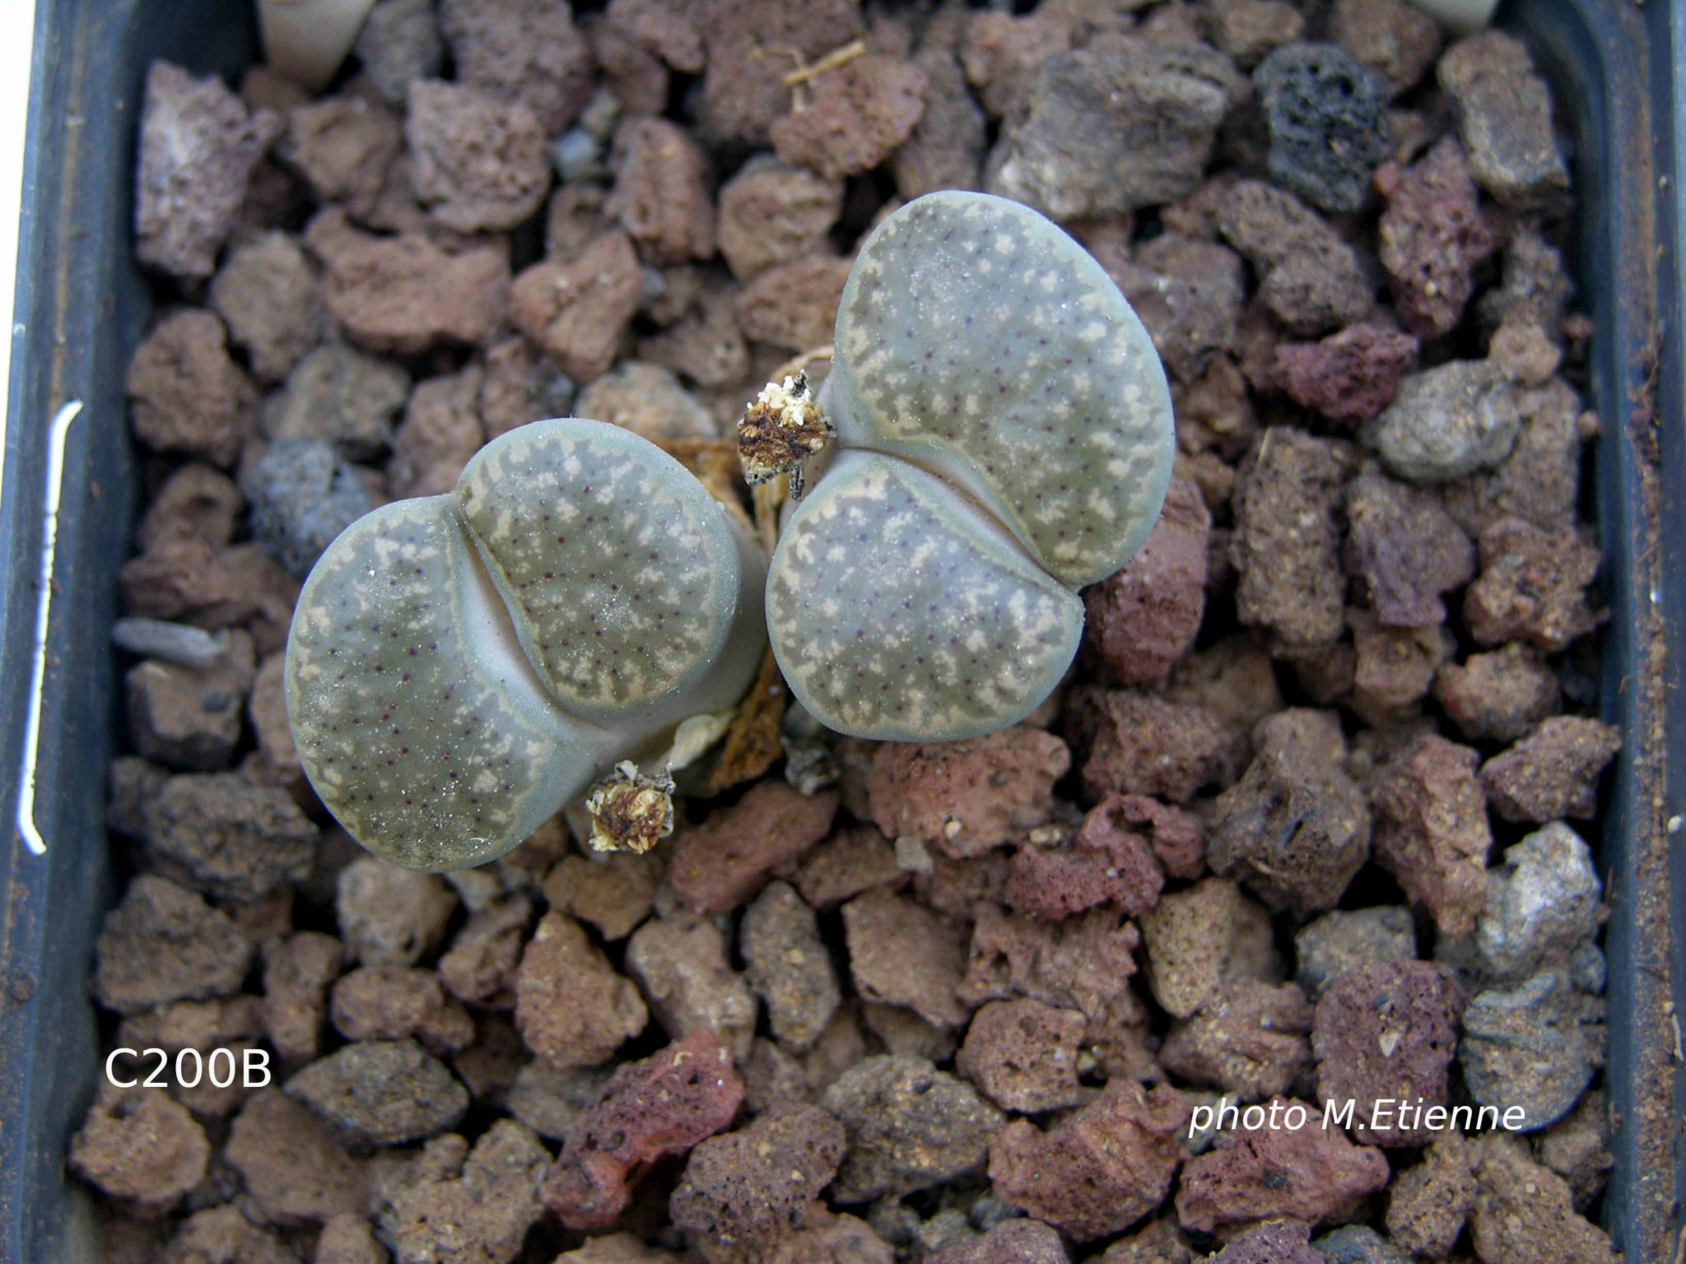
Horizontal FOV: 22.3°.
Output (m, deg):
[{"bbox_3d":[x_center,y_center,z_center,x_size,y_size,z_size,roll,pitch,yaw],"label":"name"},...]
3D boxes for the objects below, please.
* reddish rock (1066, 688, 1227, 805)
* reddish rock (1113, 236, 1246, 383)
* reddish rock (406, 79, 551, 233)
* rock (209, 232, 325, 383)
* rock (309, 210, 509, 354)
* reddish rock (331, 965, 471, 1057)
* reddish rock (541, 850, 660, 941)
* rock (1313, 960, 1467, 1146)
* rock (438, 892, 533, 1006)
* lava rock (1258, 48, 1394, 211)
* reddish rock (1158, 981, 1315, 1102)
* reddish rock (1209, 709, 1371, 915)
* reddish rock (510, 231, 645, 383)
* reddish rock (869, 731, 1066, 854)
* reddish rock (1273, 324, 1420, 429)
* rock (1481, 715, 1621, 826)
[{"bbox_3d":[0.014,0.005,0.199,0.007,0.005,0.005,6,73,2],"label":"reddish rock"},{"bbox_3d":[0.016,-0.015,0.207,0.007,0.005,0.007,0,73,0],"label":"reddish rock"},{"bbox_3d":[-0.018,-0.023,0.207,0.007,0.006,0.007,5,73,2],"label":"reddish rock"},{"bbox_3d":[-0.026,-0.015,0.193,0.005,0.005,0.007,-20,75,-3],"label":"rock"},{"bbox_3d":[-0.021,-0.017,0.206,0.009,0.005,0.006,8,73,2],"label":"rock"},{"bbox_3d":[-0.018,0.016,0.180,0.006,0.003,0.003,18,73,5],"label":"reddish rock"},{"bbox_3d":[-0.010,0.011,0.187,0.005,0.004,0.004,32,79,11],"label":"reddish rock"},{"bbox_3d":[0.023,0.018,0.181,0.006,0.005,0.007,-4,75,2],"label":"rock"},{"bbox_3d":[-0.015,0.013,0.181,0.003,0.003,0.005,35,75,10],"label":"rock"},{"bbox_3d":[0.024,-0.026,0.218,0.007,0.006,0.008,18,78,4],"label":"lava rock"},{"bbox_3d":[0.020,0.020,0.208,0.006,0.005,0.006,37,80,7],"label":"reddish rock"},{"bbox_3d":[0.021,0.008,0.197,0.007,0.007,0.009,12,74,5],"label":"reddish rock"},{"bbox_3d":[-0.013,-0.017,0.230,0.006,0.005,0.007,-28,75,-8],"label":"reddish rock"},{"bbox_3d":[0.005,0.007,0.184,0.008,0.004,0.006,-8,72,-4],"label":"reddish rock"},{"bbox_3d":[0.022,-0.011,0.188,0.006,0.004,0.004,-12,75,0],"label":"reddish rock"},{"bbox_3d":[0.033,0.006,0.197,0.007,0.005,0.005,-14,74,-2],"label":"rock"}]

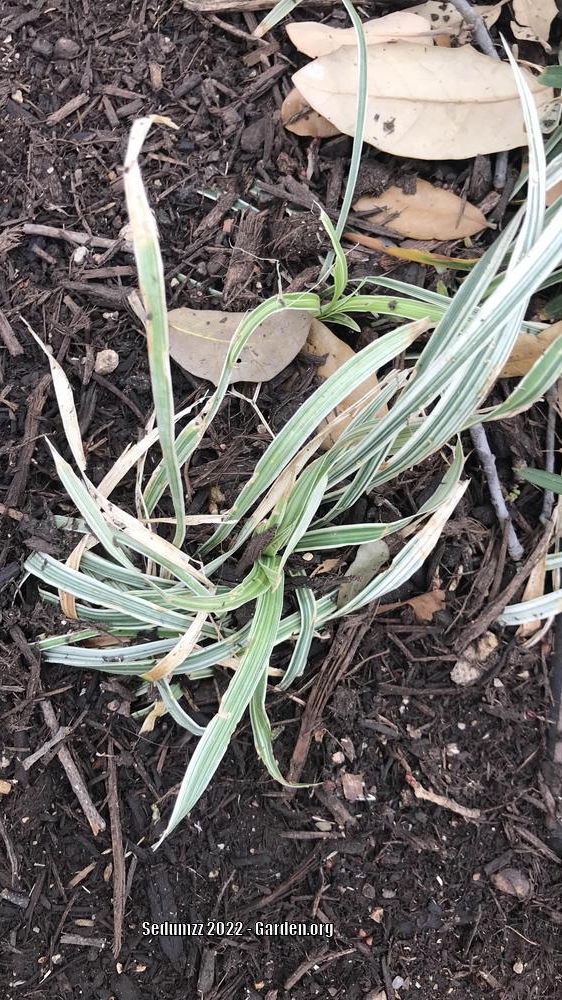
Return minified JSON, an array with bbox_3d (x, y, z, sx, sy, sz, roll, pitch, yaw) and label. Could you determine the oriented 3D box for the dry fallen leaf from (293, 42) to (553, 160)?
[{"bbox_3d":[0.068,-0.193,0.391,0.127,0.014,0.057,3,82,0],"label":"dry fallen leaf"}]

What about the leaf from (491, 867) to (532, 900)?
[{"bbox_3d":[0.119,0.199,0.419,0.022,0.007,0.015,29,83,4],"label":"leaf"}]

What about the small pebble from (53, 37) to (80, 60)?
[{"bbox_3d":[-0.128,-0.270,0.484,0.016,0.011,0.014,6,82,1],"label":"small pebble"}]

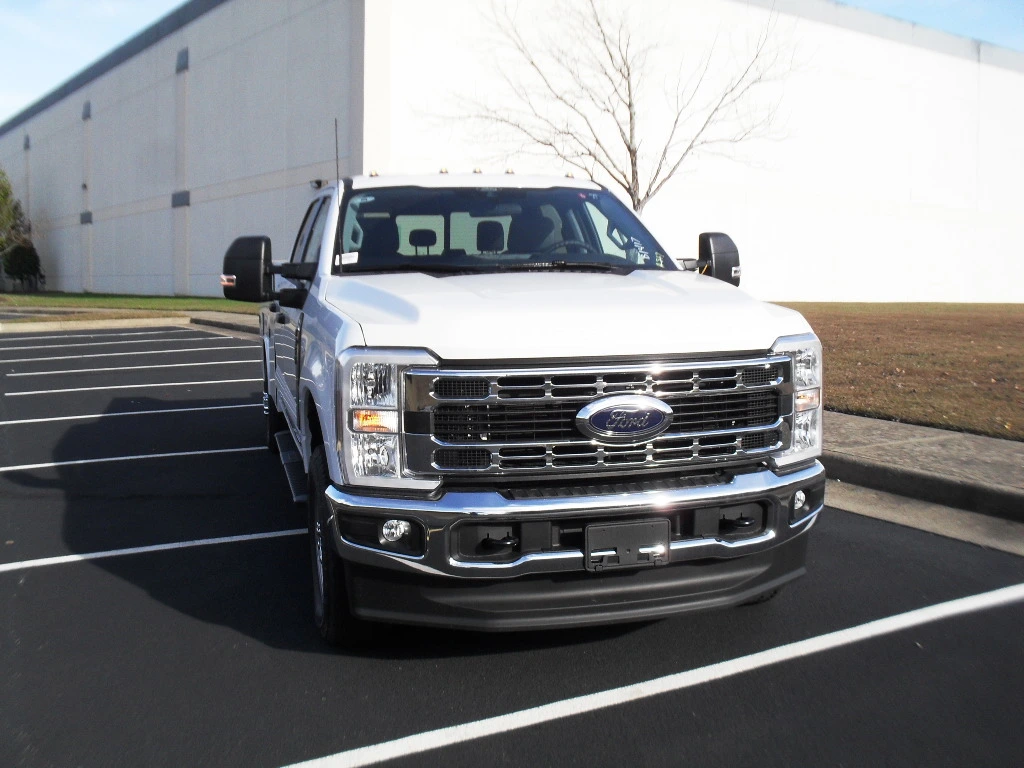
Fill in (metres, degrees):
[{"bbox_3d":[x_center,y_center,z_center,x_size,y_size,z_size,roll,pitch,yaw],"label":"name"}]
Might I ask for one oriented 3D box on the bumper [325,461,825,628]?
[{"bbox_3d":[0.347,0.575,3.801,1.970,0.520,0.455,-2,9,-15],"label":"bumper"}]

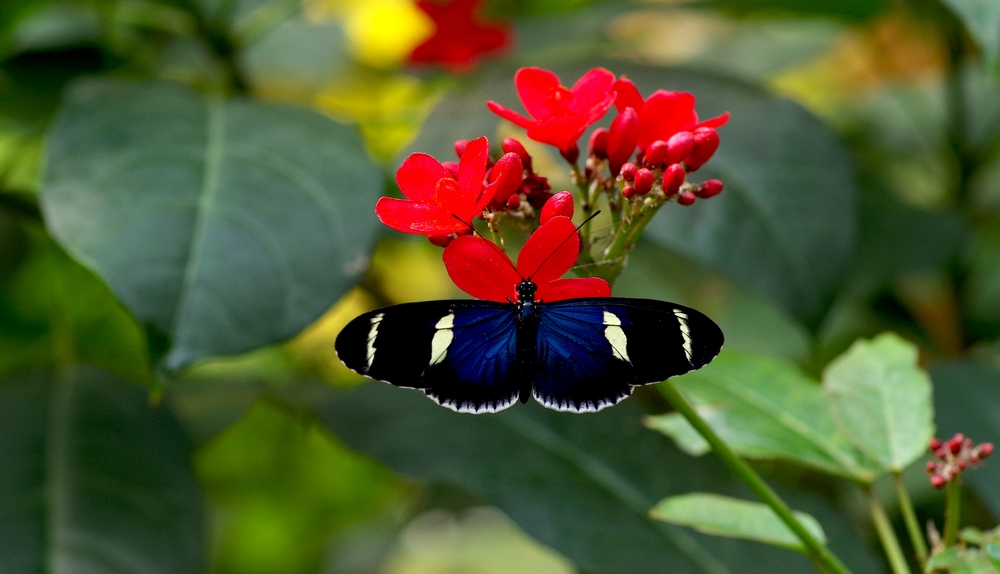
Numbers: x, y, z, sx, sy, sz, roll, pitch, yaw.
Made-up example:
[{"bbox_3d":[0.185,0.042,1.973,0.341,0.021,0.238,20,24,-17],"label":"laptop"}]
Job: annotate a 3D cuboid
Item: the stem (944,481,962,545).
[{"bbox_3d":[0.076,0.038,0.695,0.003,0.012,0.003,8,6,0],"label":"stem"}]

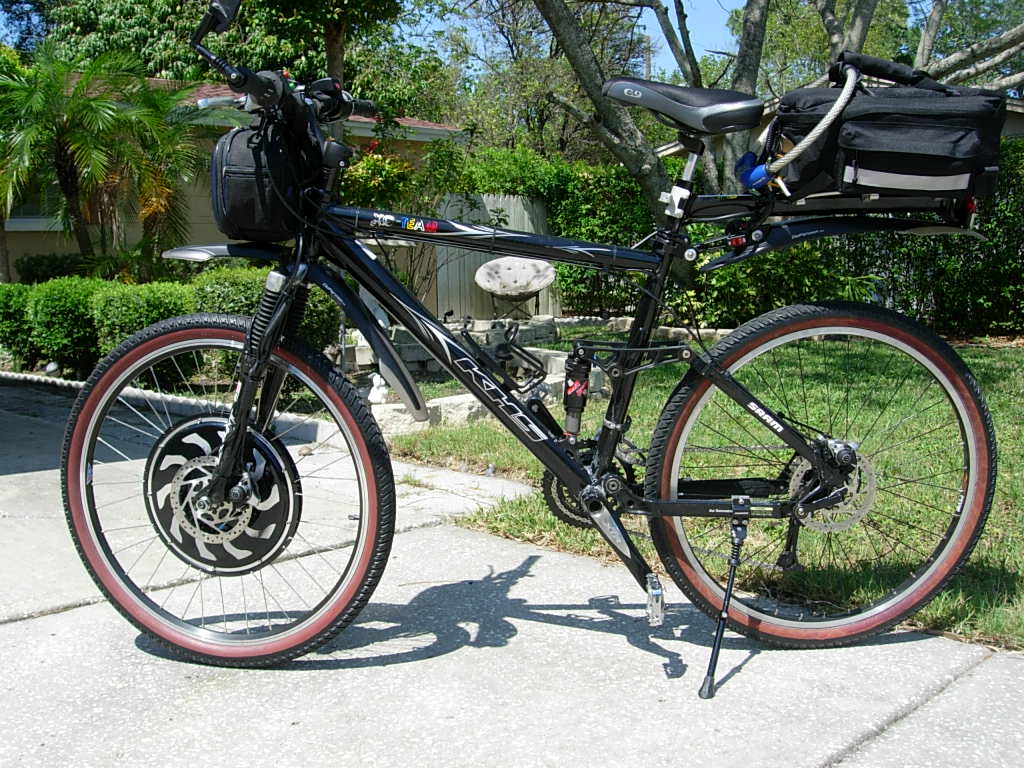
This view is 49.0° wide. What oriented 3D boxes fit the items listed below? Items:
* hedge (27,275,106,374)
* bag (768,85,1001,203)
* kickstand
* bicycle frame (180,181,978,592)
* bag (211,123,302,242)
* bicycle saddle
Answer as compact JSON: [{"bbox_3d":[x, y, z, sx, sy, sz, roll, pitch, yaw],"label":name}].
[{"bbox_3d":[-3.369,-0.450,8.500,0.620,0.740,0.620,-3,6,-21],"label":"hedge"},{"bbox_3d":[0.642,-0.421,1.967,0.350,0.185,0.250,1,12,-2],"label":"bag"},{"bbox_3d":[0.373,0.370,1.971,0.035,0.355,0.045,13,-19,3],"label":"kickstand"},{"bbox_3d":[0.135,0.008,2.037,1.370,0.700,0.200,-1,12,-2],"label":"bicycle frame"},{"bbox_3d":[-0.415,-0.347,1.940,0.120,0.190,0.210,2,9,13],"label":"bag"},{"bbox_3d":[0.291,-0.478,1.942,0.268,0.080,0.150,4,12,-3],"label":"bicycle saddle"}]

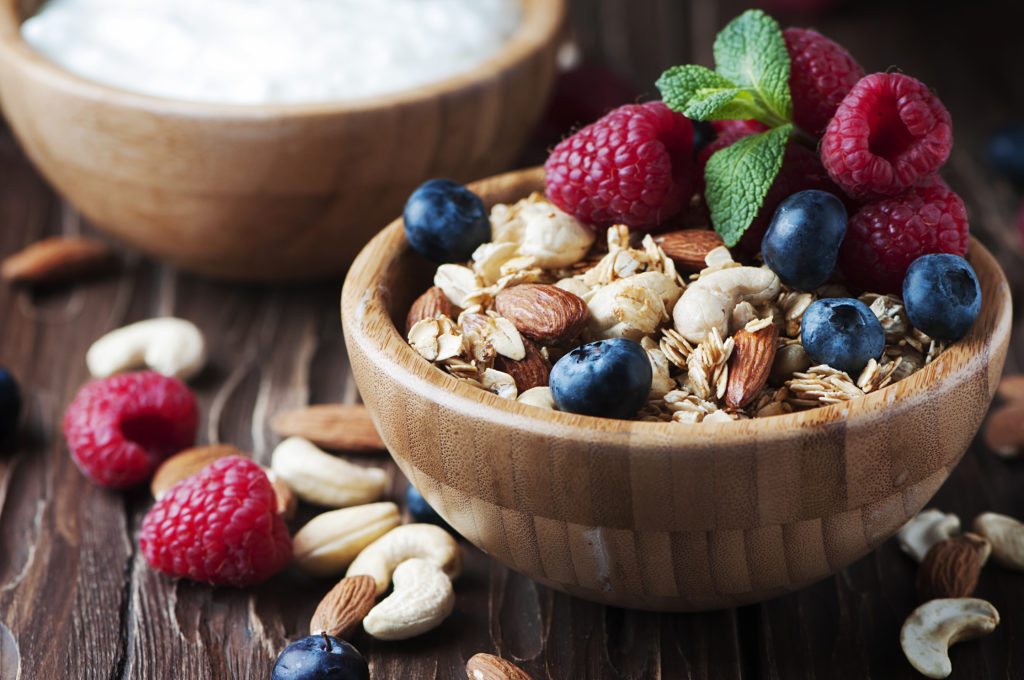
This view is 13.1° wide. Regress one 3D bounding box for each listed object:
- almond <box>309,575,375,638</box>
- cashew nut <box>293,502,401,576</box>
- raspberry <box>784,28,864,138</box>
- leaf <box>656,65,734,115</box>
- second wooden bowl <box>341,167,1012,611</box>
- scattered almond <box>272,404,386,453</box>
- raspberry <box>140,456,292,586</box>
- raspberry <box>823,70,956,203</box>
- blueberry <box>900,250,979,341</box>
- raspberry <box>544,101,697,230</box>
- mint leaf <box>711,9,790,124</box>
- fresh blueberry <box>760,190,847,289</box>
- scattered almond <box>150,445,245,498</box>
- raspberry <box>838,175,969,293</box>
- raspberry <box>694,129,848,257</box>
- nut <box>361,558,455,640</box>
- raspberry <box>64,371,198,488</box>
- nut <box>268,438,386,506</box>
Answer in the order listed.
[{"bbox_3d":[-0.029,0.046,0.771,0.010,0.007,0.020,10,26,21],"label":"almond"},{"bbox_3d":[-0.030,0.036,0.802,0.024,0.011,0.011,-19,31,-34],"label":"cashew nut"},{"bbox_3d":[0.053,-0.046,0.808,0.022,0.022,0.022,0,26,0],"label":"raspberry"},{"bbox_3d":[0.034,-0.045,0.806,0.017,0.004,0.011,18,46,9],"label":"leaf"},{"bbox_3d":[0.029,0.015,0.801,0.118,0.050,0.118,0,26,0],"label":"second wooden bowl"},{"bbox_3d":[-0.033,0.017,0.845,0.024,0.008,0.013,1,26,3],"label":"scattered almond"},{"bbox_3d":[-0.052,0.032,0.789,0.026,0.022,0.022,-14,25,0],"label":"raspberry"},{"bbox_3d":[0.067,-0.036,0.799,0.023,0.023,0.021,0,0,-1],"label":"raspberry"},{"bbox_3d":[0.076,-0.008,0.790,0.014,0.015,0.015,0,26,0],"label":"blueberry"},{"bbox_3d":[0.020,-0.032,0.819,0.027,0.023,0.023,-12,26,-10],"label":"raspberry"},{"bbox_3d":[0.043,-0.050,0.808,0.014,0.004,0.022,-22,62,10],"label":"mint leaf"},{"bbox_3d":[0.053,-0.018,0.799,0.015,0.018,0.015,10,25,-5],"label":"fresh blueberry"},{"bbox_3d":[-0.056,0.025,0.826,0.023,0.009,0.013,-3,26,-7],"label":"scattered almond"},{"bbox_3d":[0.070,-0.019,0.802,0.024,0.021,0.021,26,33,23],"label":"raspberry"},{"bbox_3d":[0.047,-0.026,0.802,0.025,0.021,0.023,0,25,0],"label":"raspberry"},{"bbox_3d":[-0.018,0.045,0.779,0.013,0.010,0.021,29,56,21],"label":"nut"},{"bbox_3d":[-0.071,0.017,0.830,0.022,0.022,0.022,-20,32,-35],"label":"raspberry"},{"bbox_3d":[-0.034,0.024,0.818,0.023,0.011,0.013,12,27,25],"label":"nut"}]

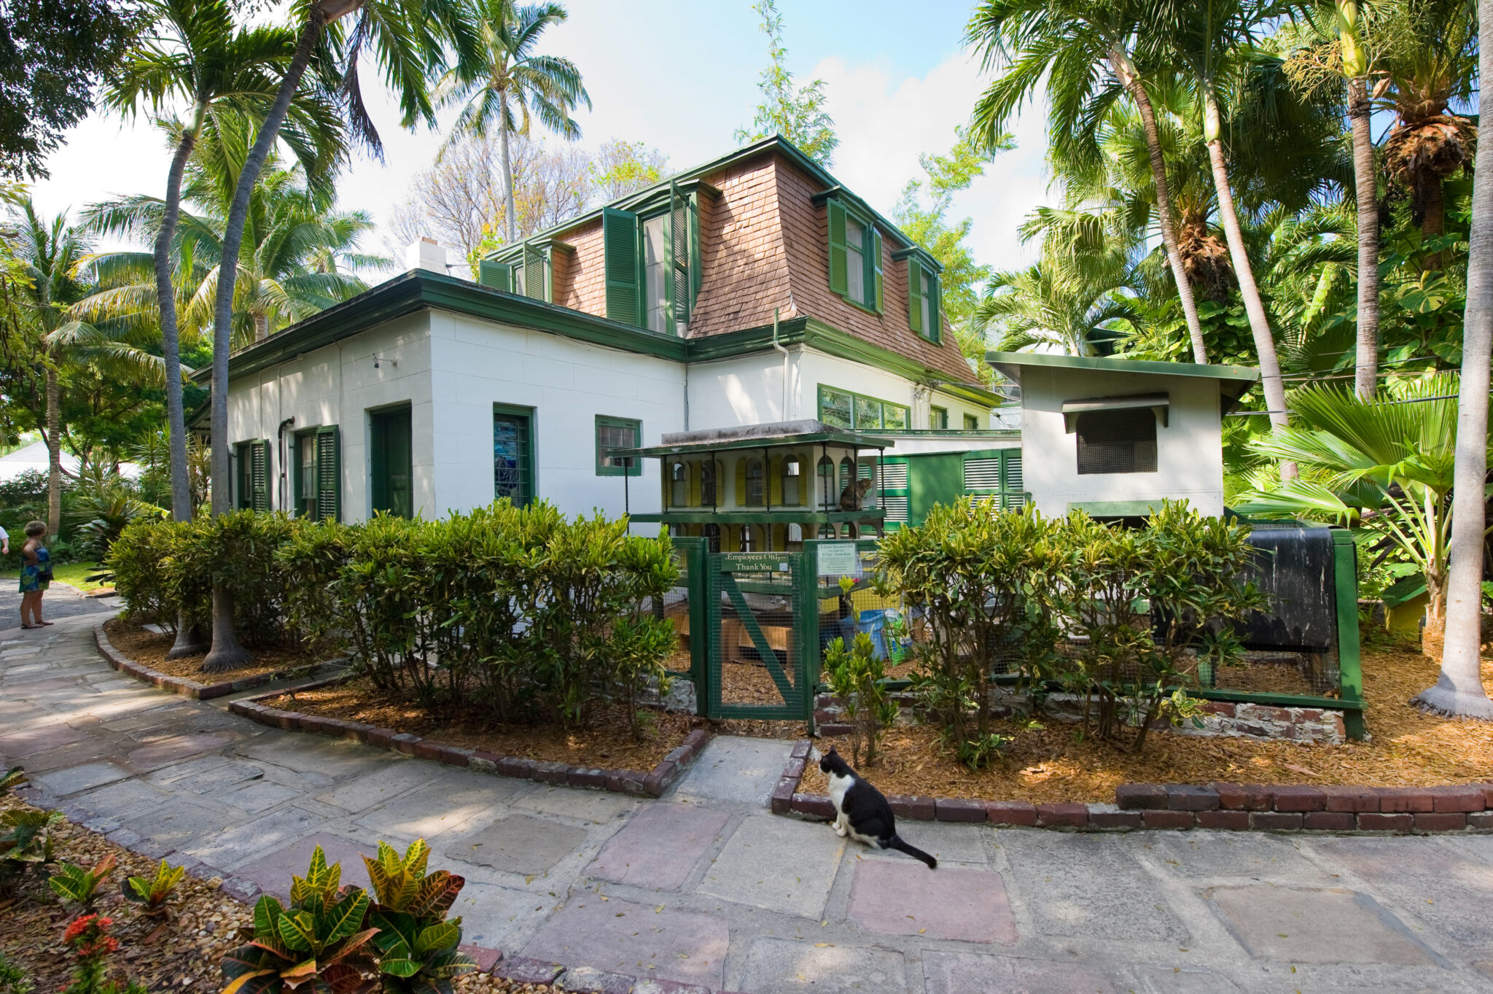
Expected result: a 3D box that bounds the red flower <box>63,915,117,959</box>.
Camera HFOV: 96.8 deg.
[{"bbox_3d":[-1.760,1.185,1.780,0.120,0.105,0.120,-1,0,-40],"label":"red flower"}]

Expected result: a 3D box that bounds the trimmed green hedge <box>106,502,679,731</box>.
[{"bbox_3d":[-4.750,0.973,7.150,9.400,1.550,1.300,-2,0,33],"label":"trimmed green hedge"}]

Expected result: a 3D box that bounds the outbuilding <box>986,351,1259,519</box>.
[{"bbox_3d":[4.310,-0.007,7.638,2.350,3.050,2.200,-2,0,31],"label":"outbuilding"}]

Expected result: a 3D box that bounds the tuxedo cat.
[{"bbox_3d":[0.565,1.330,2.930,0.490,0.410,0.200,-2,0,35],"label":"tuxedo cat"}]

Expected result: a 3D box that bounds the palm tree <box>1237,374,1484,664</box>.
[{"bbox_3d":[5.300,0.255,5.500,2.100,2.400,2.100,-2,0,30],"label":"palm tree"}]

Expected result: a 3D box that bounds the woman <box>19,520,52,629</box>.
[{"bbox_3d":[-10.500,1.106,9.800,0.460,1.570,0.340,-2,0,38],"label":"woman"}]

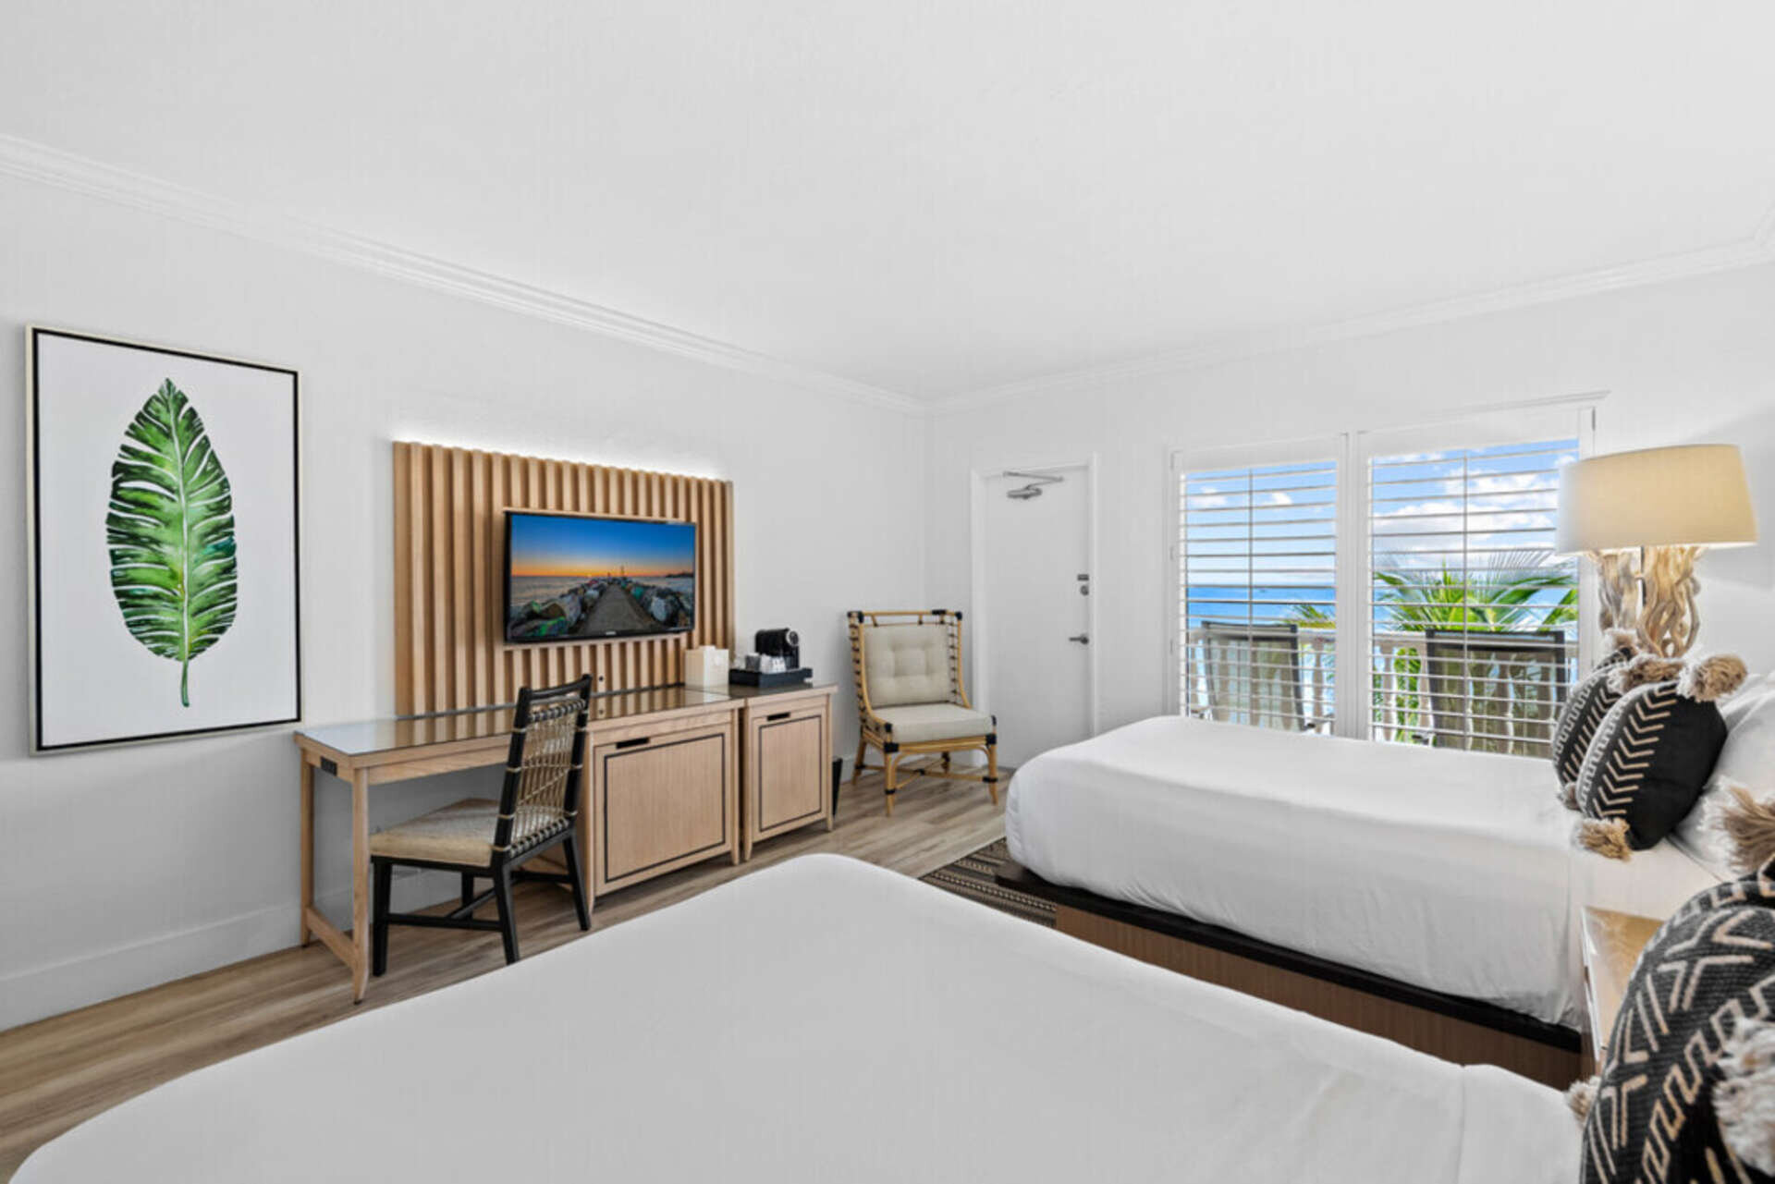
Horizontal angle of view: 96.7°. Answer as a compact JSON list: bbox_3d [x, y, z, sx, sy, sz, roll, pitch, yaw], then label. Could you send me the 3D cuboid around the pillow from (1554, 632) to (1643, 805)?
[{"bbox_3d":[2.260,0.400,2.458,0.170,0.460,0.480,30,19,35],"label":"pillow"}]

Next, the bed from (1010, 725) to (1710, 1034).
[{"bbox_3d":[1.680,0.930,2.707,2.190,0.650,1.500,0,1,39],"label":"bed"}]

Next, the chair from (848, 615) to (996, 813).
[{"bbox_3d":[0.206,0.696,4.851,0.700,1.090,0.800,0,1,-18],"label":"chair"}]

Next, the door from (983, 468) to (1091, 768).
[{"bbox_3d":[0.975,0.220,5.230,0.775,2.030,0.050,0,1,39],"label":"door"}]

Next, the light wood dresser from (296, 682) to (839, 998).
[{"bbox_3d":[-1.188,0.877,3.463,0.625,0.762,2.188,0,1,39],"label":"light wood dresser"}]

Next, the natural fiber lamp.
[{"bbox_3d":[2.872,0.049,2.948,0.530,1.120,0.530,0,1,39],"label":"natural fiber lamp"}]

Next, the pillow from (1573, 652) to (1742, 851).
[{"bbox_3d":[1.990,0.410,2.058,0.170,0.460,0.480,30,19,35],"label":"pillow"}]

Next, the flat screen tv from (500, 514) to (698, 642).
[{"bbox_3d":[-1.288,-0.068,3.684,0.055,0.544,0.955,0,1,39],"label":"flat screen tv"}]

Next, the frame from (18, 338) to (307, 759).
[{"bbox_3d":[-2.301,-0.150,2.567,0.045,1.260,0.661,0,1,39],"label":"frame"}]

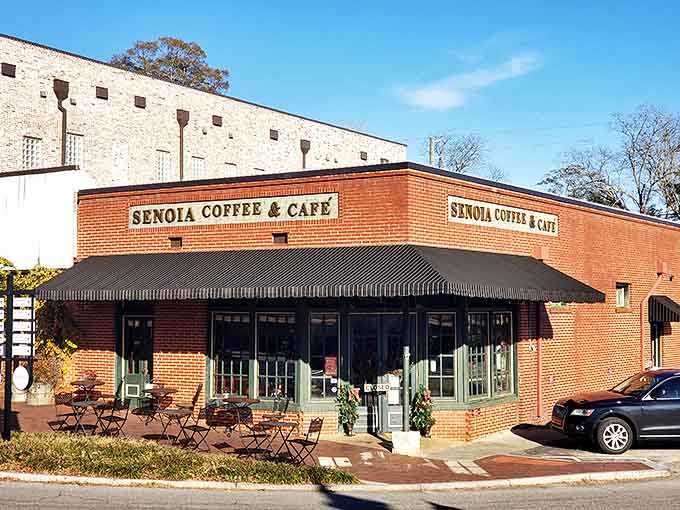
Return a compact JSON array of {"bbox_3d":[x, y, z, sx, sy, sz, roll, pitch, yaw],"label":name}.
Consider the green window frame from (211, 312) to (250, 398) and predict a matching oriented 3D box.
[{"bbox_3d":[-2.326,2.135,21.700,1.070,1.820,0.120,-2,-3,33],"label":"green window frame"}]

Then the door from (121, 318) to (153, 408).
[{"bbox_3d":[-4.589,2.436,23.150,1.020,2.090,0.100,-2,-3,33],"label":"door"}]

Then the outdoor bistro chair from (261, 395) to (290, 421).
[{"bbox_3d":[-1.272,3.229,20.300,0.480,0.870,0.430,-1,-3,26],"label":"outdoor bistro chair"}]

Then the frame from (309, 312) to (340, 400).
[{"bbox_3d":[-0.326,2.154,21.548,0.674,1.858,0.100,0,-2,-11],"label":"frame"}]

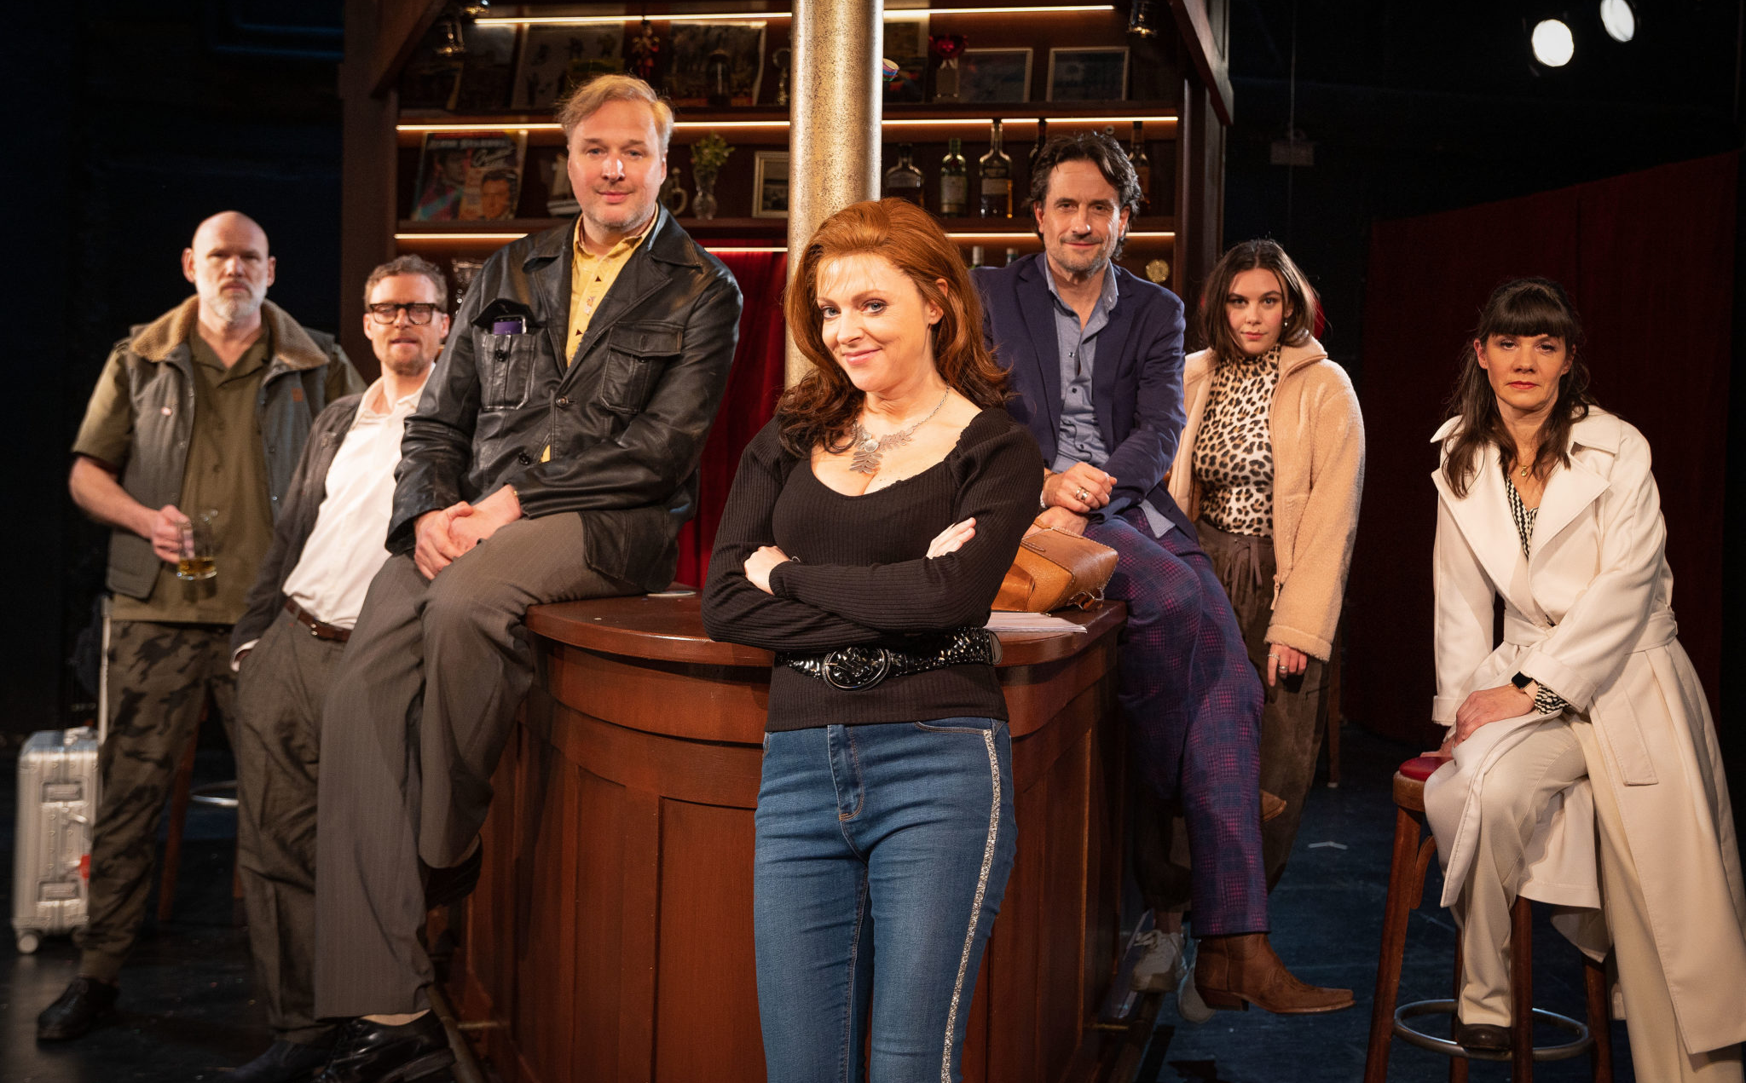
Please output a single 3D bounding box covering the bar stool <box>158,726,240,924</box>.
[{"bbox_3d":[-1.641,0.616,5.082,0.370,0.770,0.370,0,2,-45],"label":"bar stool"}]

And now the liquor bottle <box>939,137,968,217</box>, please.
[{"bbox_3d":[0.250,-1.119,5.970,0.085,0.245,0.085,1,2,9],"label":"liquor bottle"}]

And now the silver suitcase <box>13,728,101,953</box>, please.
[{"bbox_3d":[-2.131,0.767,5.098,0.225,0.540,0.390,1,2,-18],"label":"silver suitcase"}]

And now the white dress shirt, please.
[{"bbox_3d":[-1.049,-0.077,3.980,0.420,0.530,0.260,12,-9,22],"label":"white dress shirt"}]

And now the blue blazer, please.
[{"bbox_3d":[0.386,-0.262,3.600,0.450,0.570,0.310,1,2,-14],"label":"blue blazer"}]

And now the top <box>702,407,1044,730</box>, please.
[{"bbox_3d":[0.001,0.037,2.570,0.455,0.425,0.290,2,2,14],"label":"top"}]

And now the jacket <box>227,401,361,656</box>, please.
[{"bbox_3d":[-1.065,-0.038,4.000,0.490,0.620,0.300,12,-9,22],"label":"jacket"}]

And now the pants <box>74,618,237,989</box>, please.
[{"bbox_3d":[-1.438,0.501,4.150,0.480,0.820,0.290,1,2,-15],"label":"pants"}]

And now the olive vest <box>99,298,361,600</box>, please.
[{"bbox_3d":[-1.377,-0.203,4.150,0.510,0.620,0.300,1,2,-13],"label":"olive vest"}]

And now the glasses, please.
[{"bbox_3d":[-0.906,-0.442,3.760,0.142,0.045,0.140,1,2,-14],"label":"glasses"}]

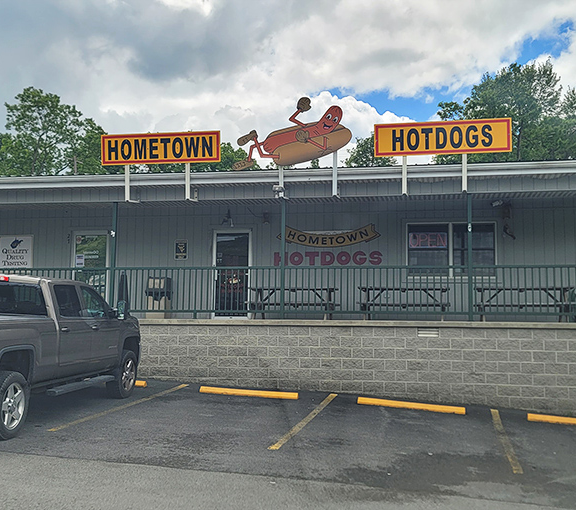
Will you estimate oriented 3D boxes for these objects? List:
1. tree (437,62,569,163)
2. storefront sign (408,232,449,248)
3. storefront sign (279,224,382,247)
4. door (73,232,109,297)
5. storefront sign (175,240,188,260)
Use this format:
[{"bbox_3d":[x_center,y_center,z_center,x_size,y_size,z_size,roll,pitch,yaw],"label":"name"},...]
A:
[{"bbox_3d":[14.580,-5.611,33.537,9.200,15.900,9.000,0,-4,0],"label":"tree"},{"bbox_3d":[3.087,-0.313,10.789,0.820,0.347,0.060,0,-4,7],"label":"storefront sign"},{"bbox_3d":[0.922,-0.426,10.985,2.316,0.538,0.050,0,-4,7],"label":"storefront sign"},{"bbox_3d":[-4.707,0.470,11.671,0.910,2.070,0.080,0,-4,7],"label":"door"},{"bbox_3d":[-2.467,-0.108,11.407,0.312,0.464,0.030,0,-4,7],"label":"storefront sign"}]

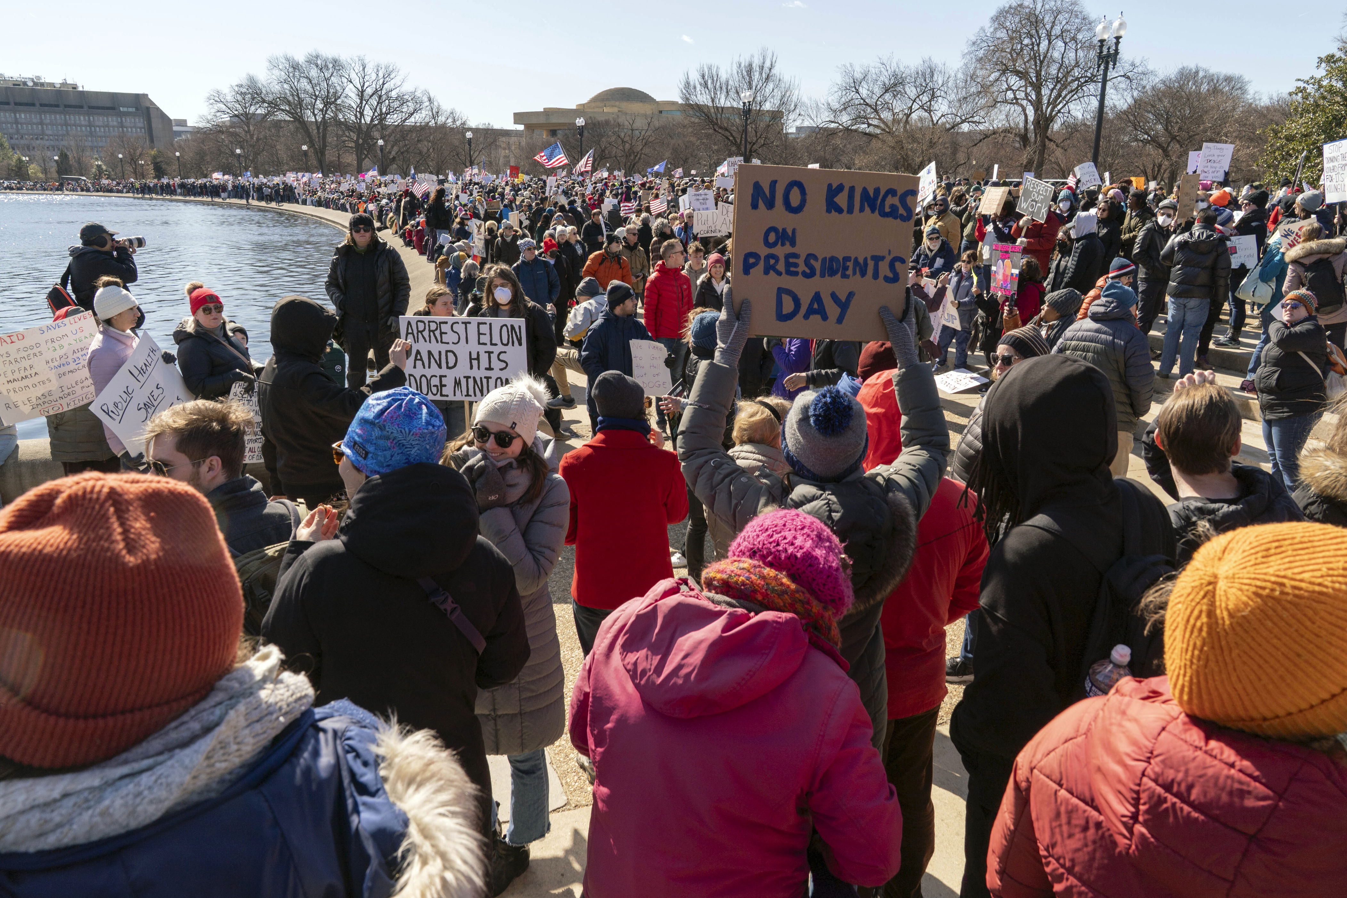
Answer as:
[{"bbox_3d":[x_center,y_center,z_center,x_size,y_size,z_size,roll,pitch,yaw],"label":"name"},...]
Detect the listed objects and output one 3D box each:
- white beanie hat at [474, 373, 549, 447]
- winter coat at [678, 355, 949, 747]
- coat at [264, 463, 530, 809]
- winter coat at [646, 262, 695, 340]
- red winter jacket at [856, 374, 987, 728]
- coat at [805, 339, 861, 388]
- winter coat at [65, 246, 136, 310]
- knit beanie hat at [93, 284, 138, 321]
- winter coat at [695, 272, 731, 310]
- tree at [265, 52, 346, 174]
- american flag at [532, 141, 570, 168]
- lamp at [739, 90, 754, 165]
[{"bbox_3d":[-0.503,-0.121,2.780,0.210,0.240,0.230,20,17,15],"label":"white beanie hat"},{"bbox_3d":[0.405,0.350,2.669,0.740,1.270,0.480,1,17,2],"label":"winter coat"},{"bbox_3d":[-0.714,0.501,2.328,0.610,0.960,0.480,-8,19,-26],"label":"coat"},{"bbox_3d":[-0.043,-1.288,8.076,0.480,0.720,0.340,-12,20,-33],"label":"winter coat"},{"bbox_3d":[0.629,0.308,2.537,0.530,1.030,0.370,2,17,4],"label":"red winter jacket"},{"bbox_3d":[1.032,-0.528,5.700,0.400,0.660,0.480,-14,22,-39],"label":"coat"},{"bbox_3d":[-4.337,-1.248,6.834,0.490,0.630,0.460,-7,18,-21],"label":"winter coat"},{"bbox_3d":[-3.020,-0.786,4.858,0.215,0.185,0.190,-16,22,-18],"label":"knit beanie hat"},{"bbox_3d":[0.377,-1.163,7.750,0.480,0.720,0.320,-1,17,-5],"label":"winter coat"},{"bbox_3d":[-38.100,-33.903,93.000,8.800,14.000,8.800,-5,18,-18],"label":"tree"},{"bbox_3d":[-4.643,-11.119,34.000,1.250,0.900,0.400,-27,15,0],"label":"american flag"},{"bbox_3d":[4.353,-17.718,54.014,0.450,6.800,1.150,-7,18,-22],"label":"lamp"}]

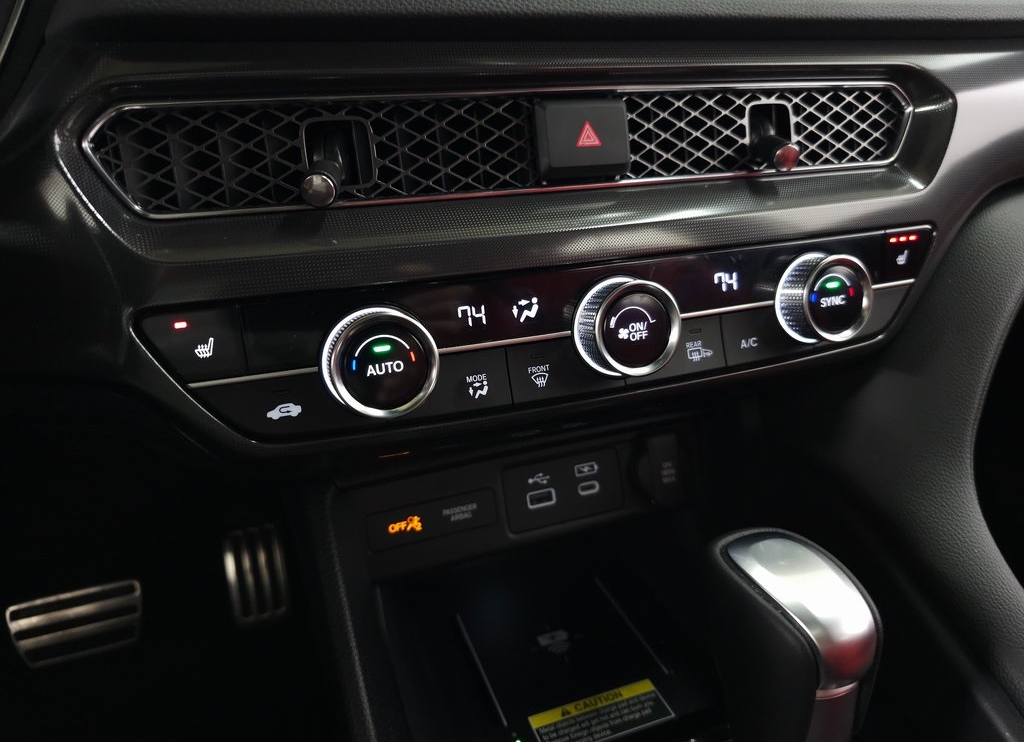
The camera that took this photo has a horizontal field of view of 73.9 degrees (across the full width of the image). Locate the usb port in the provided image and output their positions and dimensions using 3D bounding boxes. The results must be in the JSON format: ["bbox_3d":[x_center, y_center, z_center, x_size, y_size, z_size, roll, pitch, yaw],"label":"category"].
[{"bbox_3d":[0.015,0.067,0.360,0.015,0.008,0.006,-9,1,-19],"label":"usb port"}]

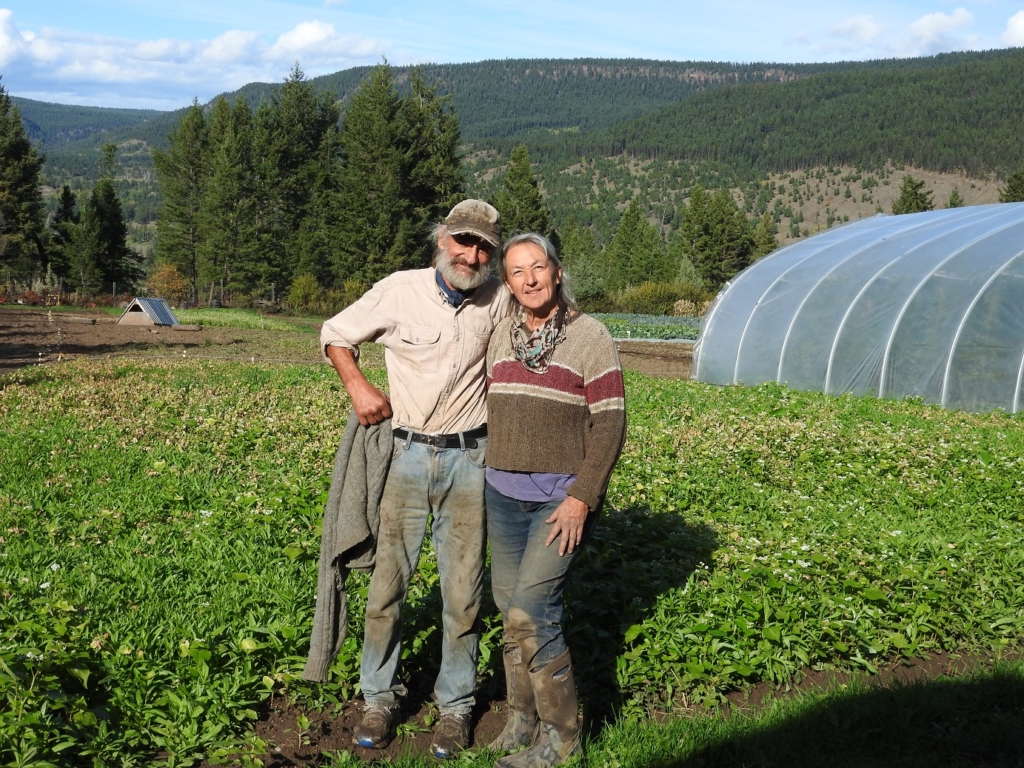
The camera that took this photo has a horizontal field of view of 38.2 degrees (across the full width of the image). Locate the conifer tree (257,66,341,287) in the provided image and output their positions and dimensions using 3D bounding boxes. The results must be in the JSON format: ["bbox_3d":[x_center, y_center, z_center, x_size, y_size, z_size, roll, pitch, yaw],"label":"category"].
[{"bbox_3d":[-12.269,-11.695,85.000,4.800,13.200,4.800,0,4,0],"label":"conifer tree"}]

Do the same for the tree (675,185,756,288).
[{"bbox_3d":[12.107,-8.538,88.000,4.900,6.800,4.700,0,4,0],"label":"tree"}]

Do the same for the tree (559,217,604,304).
[{"bbox_3d":[3.879,-7.040,85.000,3.000,5.100,3.000,0,4,0],"label":"tree"}]

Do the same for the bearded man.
[{"bbox_3d":[-0.310,0.295,4.800,0.660,1.770,0.430,0,4,3],"label":"bearded man"}]

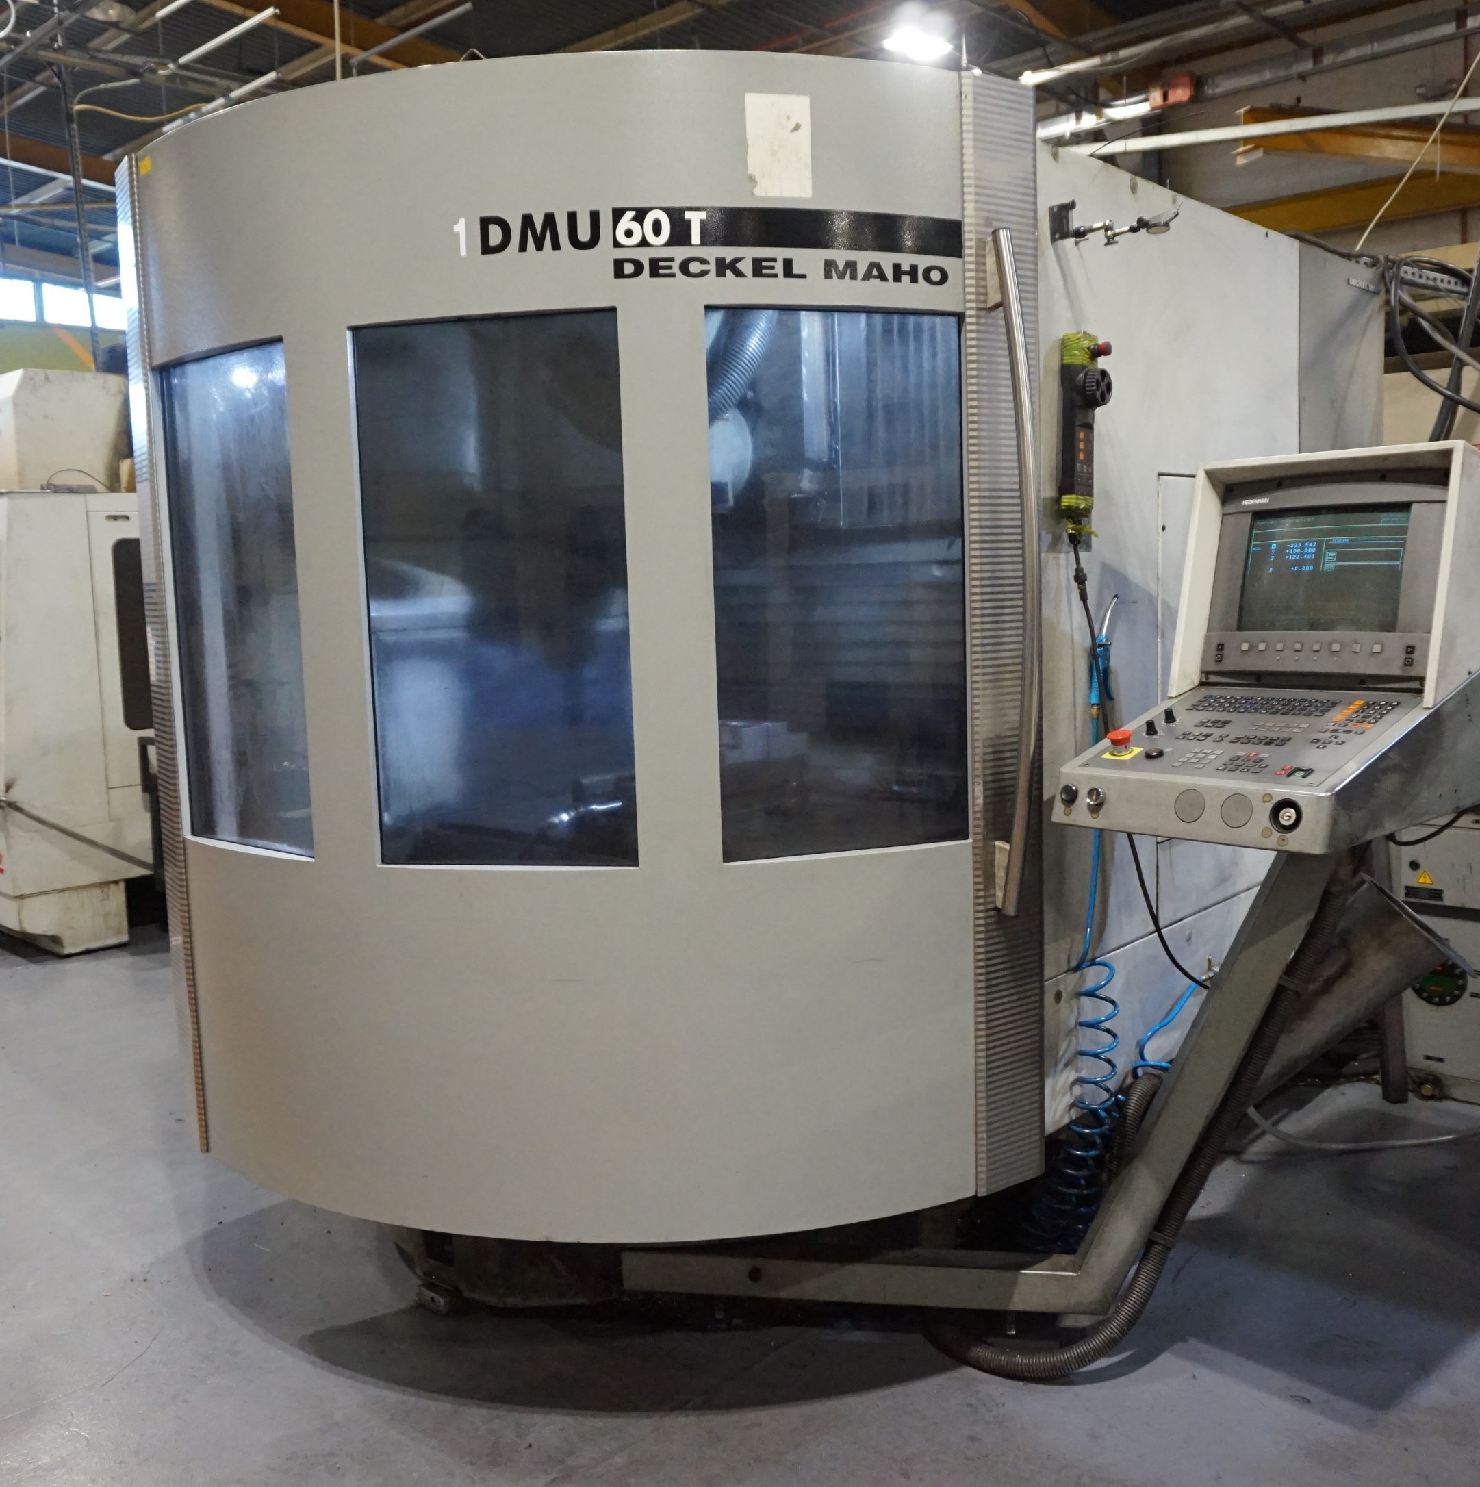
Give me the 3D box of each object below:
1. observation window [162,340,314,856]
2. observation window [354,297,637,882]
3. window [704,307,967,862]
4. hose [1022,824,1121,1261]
[{"bbox_3d":[-0.949,-0.261,2.796,0.434,0.928,0.045,4,8,40],"label":"observation window"},{"bbox_3d":[-0.421,-0.248,2.536,0.476,0.928,0.045,0,6,12],"label":"observation window"},{"bbox_3d":[0.179,-0.269,2.562,0.463,0.928,0.045,-4,6,-17],"label":"window"},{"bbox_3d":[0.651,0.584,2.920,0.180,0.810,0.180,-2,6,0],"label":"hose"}]

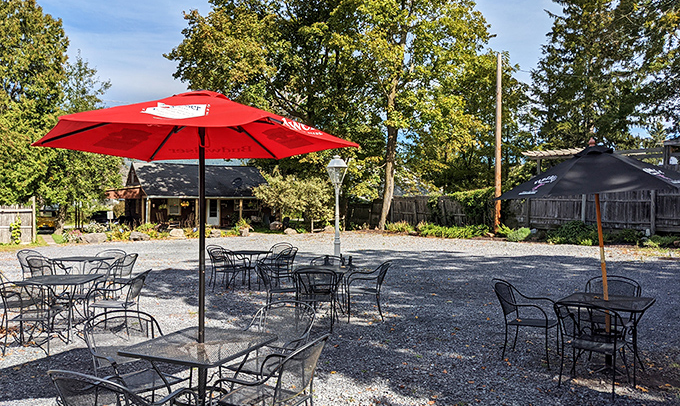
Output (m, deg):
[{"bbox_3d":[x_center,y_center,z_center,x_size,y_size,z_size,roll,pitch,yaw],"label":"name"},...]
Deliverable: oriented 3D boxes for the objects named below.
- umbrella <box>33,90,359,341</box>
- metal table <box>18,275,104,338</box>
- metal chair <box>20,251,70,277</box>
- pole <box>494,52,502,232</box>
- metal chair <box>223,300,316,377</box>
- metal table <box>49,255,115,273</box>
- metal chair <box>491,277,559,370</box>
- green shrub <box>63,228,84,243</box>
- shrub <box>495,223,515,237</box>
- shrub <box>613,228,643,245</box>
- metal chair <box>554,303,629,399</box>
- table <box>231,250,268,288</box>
[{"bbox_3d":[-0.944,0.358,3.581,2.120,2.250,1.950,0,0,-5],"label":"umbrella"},{"bbox_3d":[-3.570,1.340,6.800,0.800,0.720,0.800,0,0,0],"label":"metal table"},{"bbox_3d":[-5.267,1.256,9.335,0.635,0.835,0.590,0,0,20],"label":"metal chair"},{"bbox_3d":[8.690,-3.250,29.100,0.280,9.900,0.280,1,0,0],"label":"pole"},{"bbox_3d":[-0.542,1.266,4.285,0.590,0.835,0.635,0,0,26],"label":"metal chair"},{"bbox_3d":[-4.580,1.340,9.400,0.820,0.720,0.820,0,0,0],"label":"metal table"},{"bbox_3d":[1.988,1.256,5.745,0.635,0.835,0.590,0,0,31],"label":"metal chair"},{"bbox_3d":[-10.800,1.340,21.500,0.900,0.570,0.800,0,0,-27],"label":"green shrub"},{"bbox_3d":[7.290,1.220,23.500,0.900,0.660,0.800,0,0,17],"label":"shrub"},{"bbox_3d":[12.140,1.390,22.400,1.250,0.620,1.100,0,0,24],"label":"shrub"},{"bbox_3d":[2.310,1.280,4.840,0.570,0.840,0.630,0,0,36],"label":"metal chair"},{"bbox_3d":[-1.797,1.302,10.305,0.770,0.720,0.770,0,0,17],"label":"table"}]

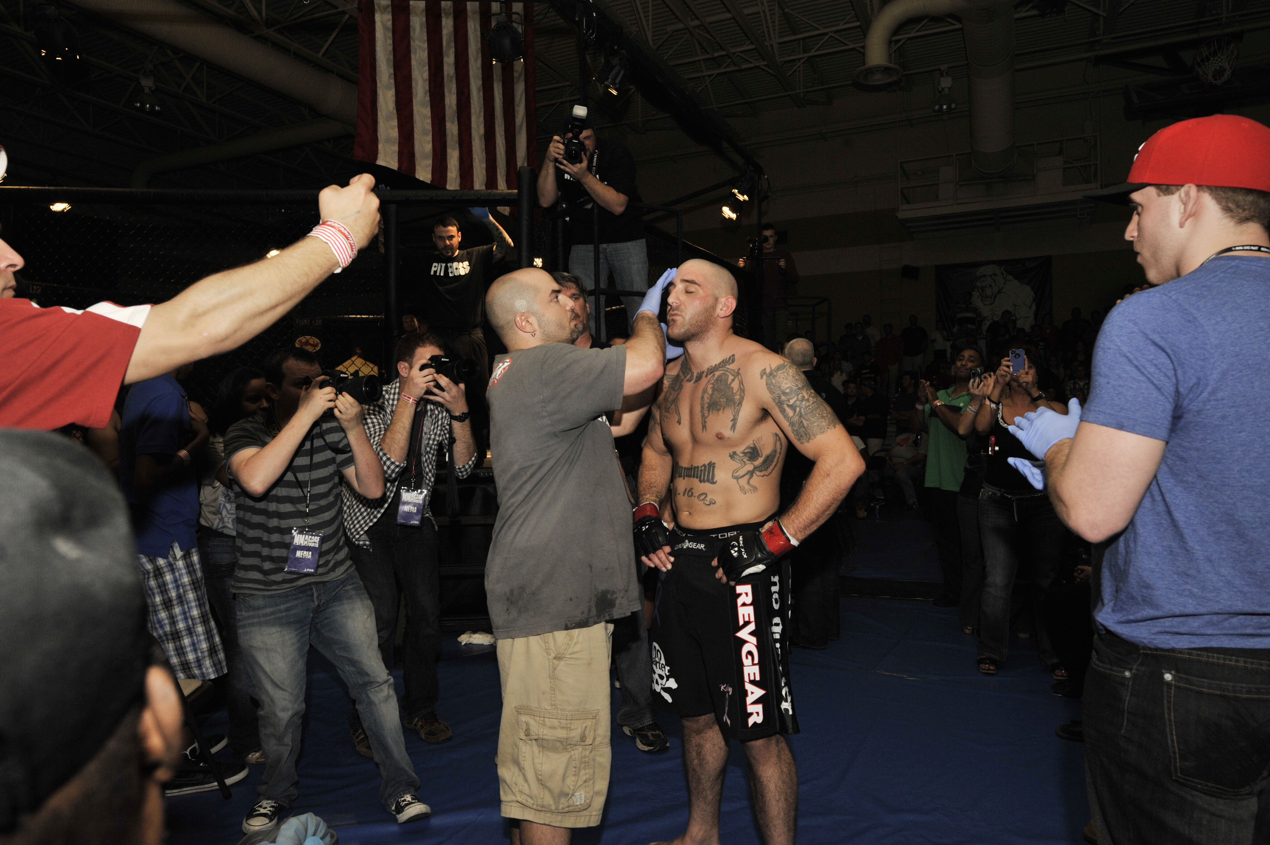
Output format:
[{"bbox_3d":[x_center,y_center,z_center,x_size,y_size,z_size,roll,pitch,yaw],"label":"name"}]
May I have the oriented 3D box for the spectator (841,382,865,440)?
[{"bbox_3d":[3.152,0.272,12.304,0.550,1.770,0.420,-1,0,13],"label":"spectator"}]

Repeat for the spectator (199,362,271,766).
[{"bbox_3d":[-1.573,0.561,3.383,0.400,1.570,0.460,-1,0,35],"label":"spectator"}]

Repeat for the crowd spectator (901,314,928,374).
[{"bbox_3d":[5.646,-1.269,17.104,0.580,1.800,0.400,-1,0,22],"label":"crowd spectator"}]

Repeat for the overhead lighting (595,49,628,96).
[{"bbox_3d":[-0.176,-2.637,6.400,0.230,0.340,0.220,30,11,19],"label":"overhead lighting"}]

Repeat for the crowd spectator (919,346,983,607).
[{"bbox_3d":[2.184,0.371,5.884,0.520,1.790,0.480,-1,0,34],"label":"crowd spectator"}]

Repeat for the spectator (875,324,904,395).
[{"bbox_3d":[4.983,-1.039,16.504,0.560,1.760,0.420,-1,0,34],"label":"spectator"}]

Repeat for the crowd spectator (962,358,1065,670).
[{"bbox_3d":[2.021,0.468,4.460,0.540,1.650,0.480,-1,0,33],"label":"crowd spectator"}]

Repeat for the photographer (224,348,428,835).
[{"bbox_3d":[-1.034,0.539,2.830,0.560,1.580,0.560,-1,0,41],"label":"photographer"}]

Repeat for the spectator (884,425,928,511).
[{"bbox_3d":[3.807,0.569,11.700,0.850,1.220,0.600,-1,0,-41],"label":"spectator"}]

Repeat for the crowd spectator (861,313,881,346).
[{"bbox_3d":[4.837,-1.323,17.404,0.540,1.780,0.380,-1,0,34],"label":"crowd spectator"}]

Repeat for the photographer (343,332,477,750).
[{"bbox_3d":[-0.923,0.480,3.473,0.560,1.700,0.580,-1,0,-31],"label":"photographer"}]

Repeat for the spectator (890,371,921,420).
[{"bbox_3d":[3.812,0.167,11.901,0.500,1.760,0.360,-1,0,41],"label":"spectator"}]

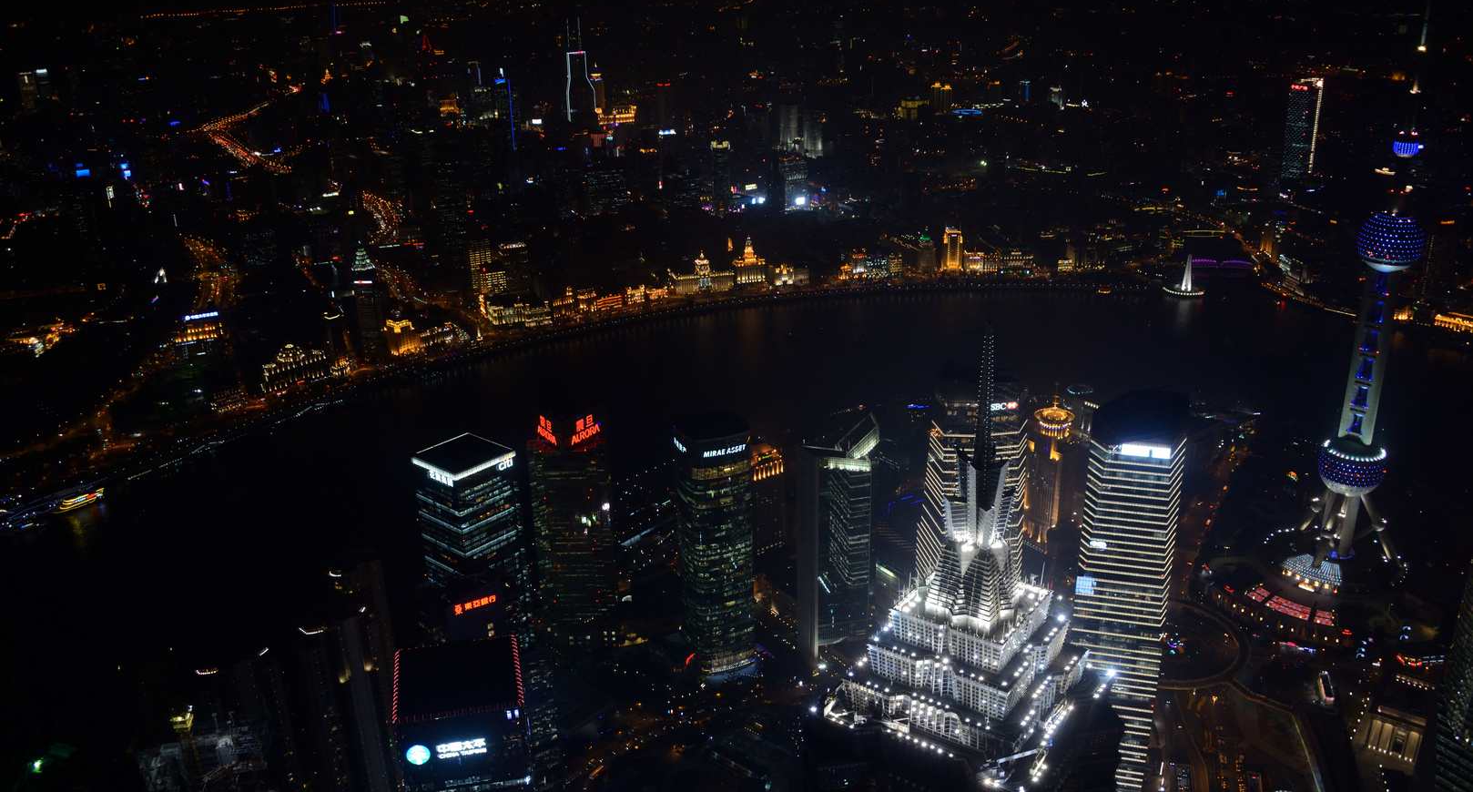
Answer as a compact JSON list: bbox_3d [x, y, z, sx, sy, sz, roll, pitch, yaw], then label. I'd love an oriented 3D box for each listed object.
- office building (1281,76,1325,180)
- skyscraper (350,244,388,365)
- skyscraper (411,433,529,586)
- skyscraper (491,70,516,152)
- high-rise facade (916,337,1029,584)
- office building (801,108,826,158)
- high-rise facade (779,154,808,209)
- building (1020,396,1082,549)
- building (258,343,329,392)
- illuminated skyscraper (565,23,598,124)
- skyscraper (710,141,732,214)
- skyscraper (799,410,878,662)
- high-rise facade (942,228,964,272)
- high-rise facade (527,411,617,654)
[{"bbox_3d":[1153.520,-535.980,2336.910,42.000,220.000,42.000,-11,23,-23],"label":"office building"},{"bbox_3d":[-469.470,-118.610,1461.870,29.000,150.000,29.000,-2,21,-2],"label":"skyscraper"},{"bbox_3d":[-173.640,120.750,770.620,48.000,180.000,48.000,15,26,37],"label":"skyscraper"},{"bbox_3d":[-568.900,-682.140,2847.010,46.000,222.000,44.000,10,23,27],"label":"skyscraper"},{"bbox_3d":[143.560,98.750,718.470,54.000,250.000,52.000,-1,21,2],"label":"high-rise facade"},{"bbox_3d":[188.500,-637.880,2801.670,48.000,128.000,32.000,0,21,4],"label":"office building"},{"bbox_3d":[114.140,-416.610,2249.830,52.000,116.000,40.000,-6,22,-12],"label":"high-rise facade"},{"bbox_3d":[265.480,63.330,963.350,36.000,134.000,38.000,-14,24,-30],"label":"building"},{"bbox_3d":[-543.320,-37.290,1404.220,79.000,43.000,29.000,-20,28,-40],"label":"building"},{"bbox_3d":[-416.275,-856.032,3089.139,71.000,290.000,50.000,-3,21,-4],"label":"illuminated skyscraper"},{"bbox_3d":[-30.277,-438.176,2293.552,37.000,143.000,36.000,-3,21,-4],"label":"skyscraper"},{"bbox_3d":[70.470,96.800,811.550,43.000,184.000,30.000,-10,22,-21],"label":"skyscraper"},{"bbox_3d":[347.741,-235.100,1830.148,32.000,68.000,28.000,1,21,7],"label":"high-rise facade"},{"bbox_3d":[-116.683,99.143,831.530,53.000,183.000,36.000,-3,21,-2],"label":"high-rise facade"}]

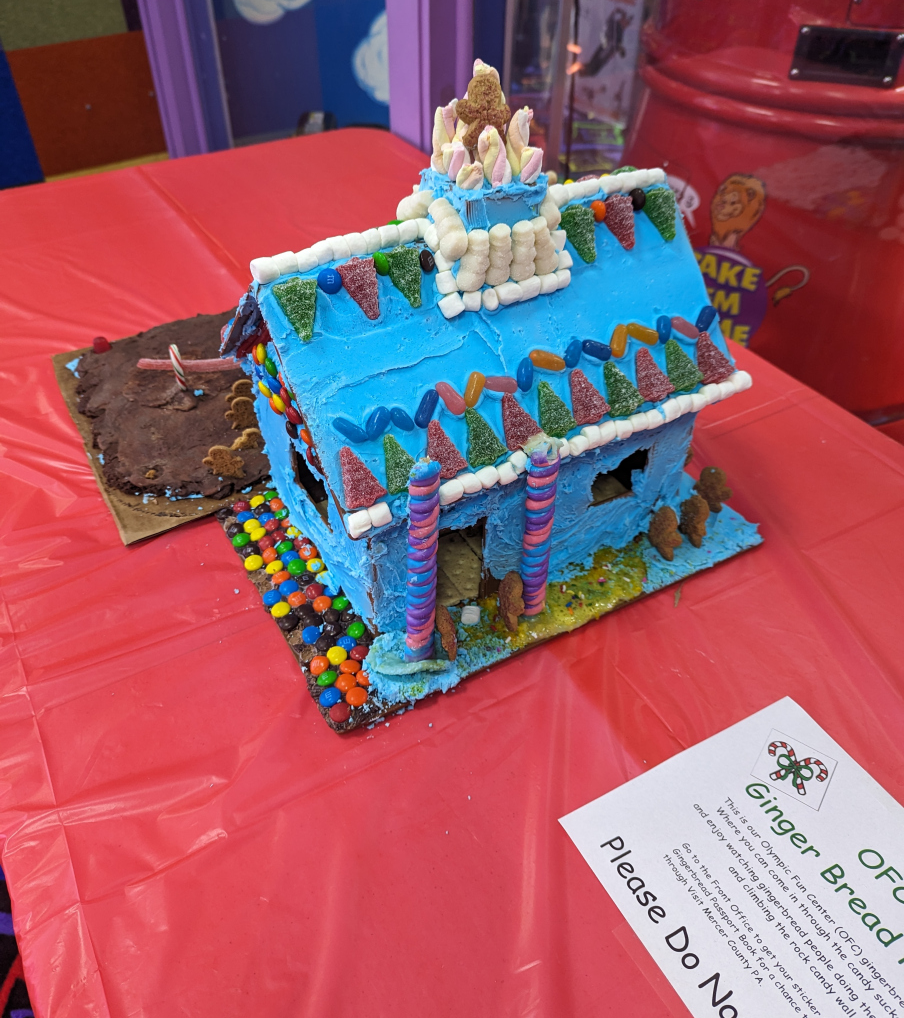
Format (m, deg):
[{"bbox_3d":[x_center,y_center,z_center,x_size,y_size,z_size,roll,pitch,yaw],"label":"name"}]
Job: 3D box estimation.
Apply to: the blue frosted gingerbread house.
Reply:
[{"bbox_3d":[0.019,-0.123,0.590,0.377,0.340,0.294,-20,45,-23],"label":"blue frosted gingerbread house"}]

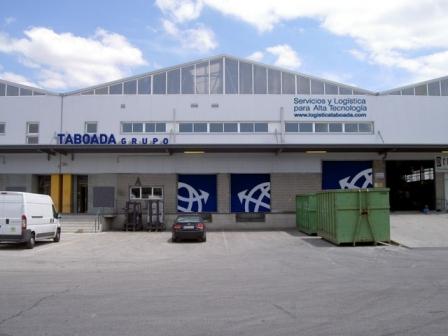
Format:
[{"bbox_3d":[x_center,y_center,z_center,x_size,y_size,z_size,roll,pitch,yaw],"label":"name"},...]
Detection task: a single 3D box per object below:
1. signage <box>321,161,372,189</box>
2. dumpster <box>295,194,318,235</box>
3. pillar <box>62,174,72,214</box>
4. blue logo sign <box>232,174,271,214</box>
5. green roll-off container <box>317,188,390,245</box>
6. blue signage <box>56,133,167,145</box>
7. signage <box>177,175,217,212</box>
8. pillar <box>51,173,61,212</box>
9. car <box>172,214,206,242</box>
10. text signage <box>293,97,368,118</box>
[{"bbox_3d":[8.909,1.353,36.292,3.610,3.724,0.120,0,-4,0],"label":"signage"},{"bbox_3d":[6.470,3.009,33.172,2.540,2.620,5.400,0,-4,0],"label":"dumpster"},{"bbox_3d":[-11.257,1.906,36.505,0.647,2.848,0.550,0,-4,0],"label":"pillar"},{"bbox_3d":[1.940,1.836,36.259,2.831,2.770,0.100,0,-4,0],"label":"blue logo sign"},{"bbox_3d":[6.770,2.563,27.088,2.570,2.680,5.700,0,-4,1],"label":"green roll-off container"},{"bbox_3d":[-7.327,-1.893,33.407,7.347,0.719,0.200,0,-4,0],"label":"blue signage"},{"bbox_3d":[-1.929,1.836,36.259,2.823,2.770,0.100,0,-4,0],"label":"signage"},{"bbox_3d":[-12.115,1.892,36.506,0.625,2.820,0.550,0,-4,0],"label":"pillar"},{"bbox_3d":[-1.821,3.269,28.243,1.750,1.430,4.400,0,-4,0],"label":"car"},{"bbox_3d":[7.766,-4.363,36.633,5.371,1.526,0.080,0,-4,0],"label":"text signage"}]

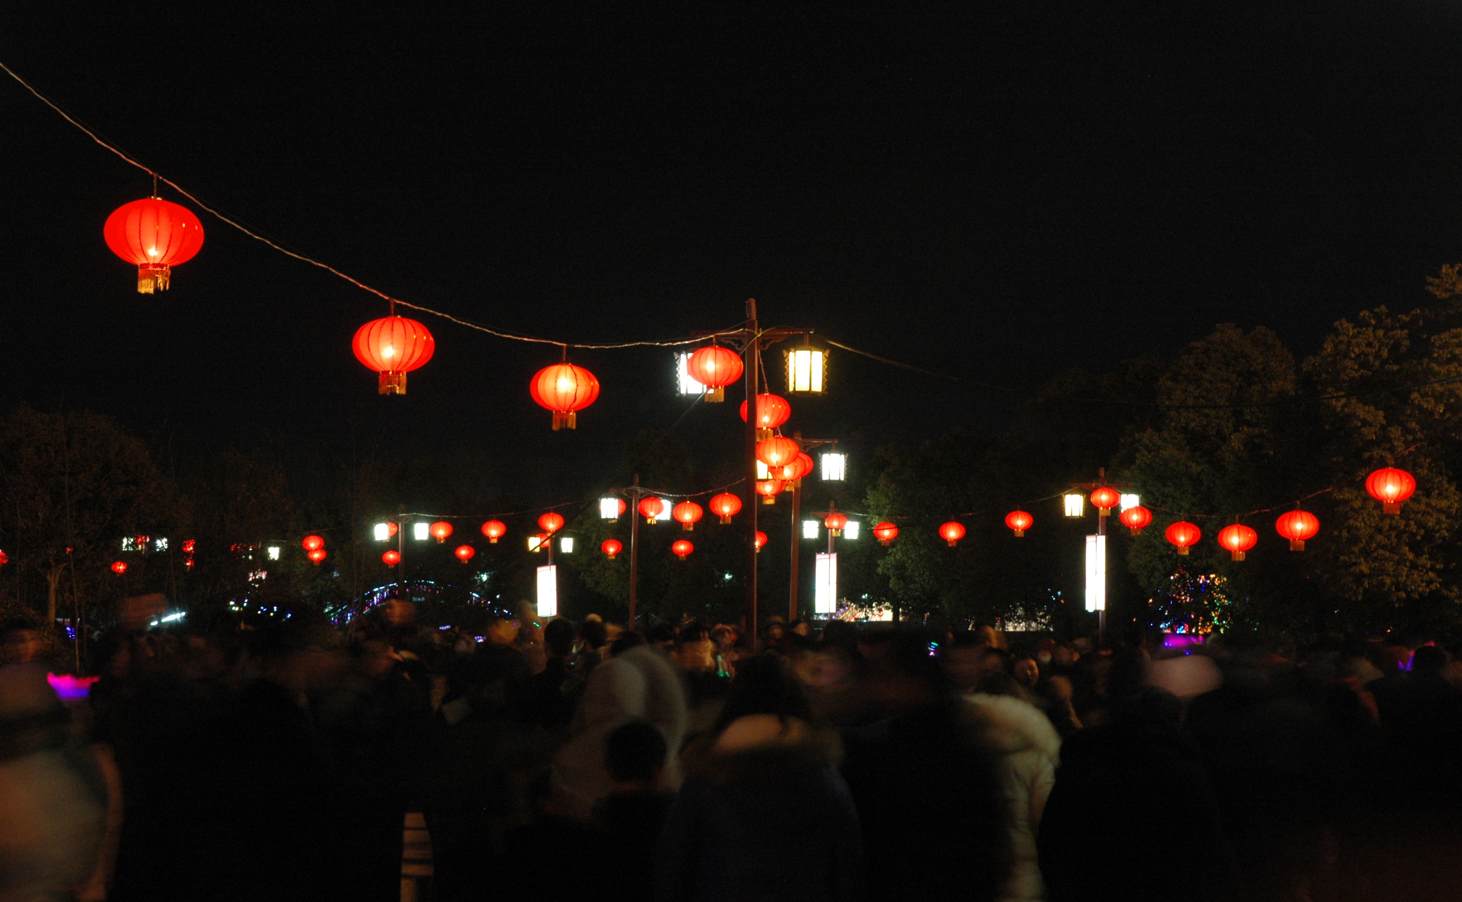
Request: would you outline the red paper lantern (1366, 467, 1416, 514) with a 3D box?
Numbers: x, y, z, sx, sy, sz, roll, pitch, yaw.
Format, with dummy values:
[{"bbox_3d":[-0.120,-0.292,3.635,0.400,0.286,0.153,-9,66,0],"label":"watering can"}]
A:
[{"bbox_3d":[8.443,0.511,40.484,0.640,0.614,0.640,0,-3,0],"label":"red paper lantern"}]

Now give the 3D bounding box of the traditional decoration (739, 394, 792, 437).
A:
[{"bbox_3d":[0.386,-0.368,34.870,0.560,0.526,0.560,0,-4,0],"label":"traditional decoration"}]

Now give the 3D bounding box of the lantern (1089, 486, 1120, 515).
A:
[{"bbox_3d":[7.136,0.969,60.370,0.560,0.526,0.560,0,-4,0],"label":"lantern"}]

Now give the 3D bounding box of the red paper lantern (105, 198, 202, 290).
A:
[{"bbox_3d":[-3.700,-1.322,20.311,0.640,0.614,0.640,0,-3,0],"label":"red paper lantern"}]

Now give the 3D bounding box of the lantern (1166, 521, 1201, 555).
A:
[{"bbox_3d":[7.274,1.407,50.870,0.560,0.526,0.560,0,-4,0],"label":"lantern"}]

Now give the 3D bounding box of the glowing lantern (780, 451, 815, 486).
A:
[{"bbox_3d":[1.168,0.315,56.292,0.640,0.614,0.640,0,-3,0],"label":"glowing lantern"}]

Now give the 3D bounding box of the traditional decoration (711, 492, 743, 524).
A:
[{"bbox_3d":[-0.095,1.142,62.657,0.640,0.614,0.640,0,-3,0],"label":"traditional decoration"}]

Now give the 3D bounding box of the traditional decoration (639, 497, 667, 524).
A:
[{"bbox_3d":[-1.951,1.459,77.771,0.640,0.614,0.640,0,-3,0],"label":"traditional decoration"}]

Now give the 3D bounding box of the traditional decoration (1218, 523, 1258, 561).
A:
[{"bbox_3d":[7.335,1.325,45.770,0.560,0.526,0.560,0,-4,0],"label":"traditional decoration"}]

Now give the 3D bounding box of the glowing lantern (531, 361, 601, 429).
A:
[{"bbox_3d":[-1.340,-0.446,25.600,0.560,0.526,0.560,0,-4,0],"label":"glowing lantern"}]

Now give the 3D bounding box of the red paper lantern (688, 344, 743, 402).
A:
[{"bbox_3d":[-0.173,-0.880,36.040,0.640,0.614,0.640,0,-3,0],"label":"red paper lantern"}]

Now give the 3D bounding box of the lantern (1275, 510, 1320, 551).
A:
[{"bbox_3d":[8.357,1.174,46.663,0.640,0.614,0.640,0,-3,0],"label":"lantern"}]

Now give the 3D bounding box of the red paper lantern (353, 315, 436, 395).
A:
[{"bbox_3d":[-2.293,-0.649,21.550,0.560,0.526,0.560,0,-4,0],"label":"red paper lantern"}]

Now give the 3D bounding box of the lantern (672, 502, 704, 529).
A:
[{"bbox_3d":[-0.916,1.382,67.166,0.640,0.614,0.640,0,-3,0],"label":"lantern"}]

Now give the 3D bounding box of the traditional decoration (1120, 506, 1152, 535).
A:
[{"bbox_3d":[7.251,1.252,56.630,0.560,0.526,0.560,0,-4,0],"label":"traditional decoration"}]

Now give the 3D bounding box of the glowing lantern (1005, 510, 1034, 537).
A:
[{"bbox_3d":[5.863,1.487,64.380,0.560,0.526,0.560,0,-4,0],"label":"glowing lantern"}]

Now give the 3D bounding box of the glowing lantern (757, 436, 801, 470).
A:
[{"bbox_3d":[0.589,0.065,39.990,0.560,0.526,0.560,0,-4,0],"label":"glowing lantern"}]

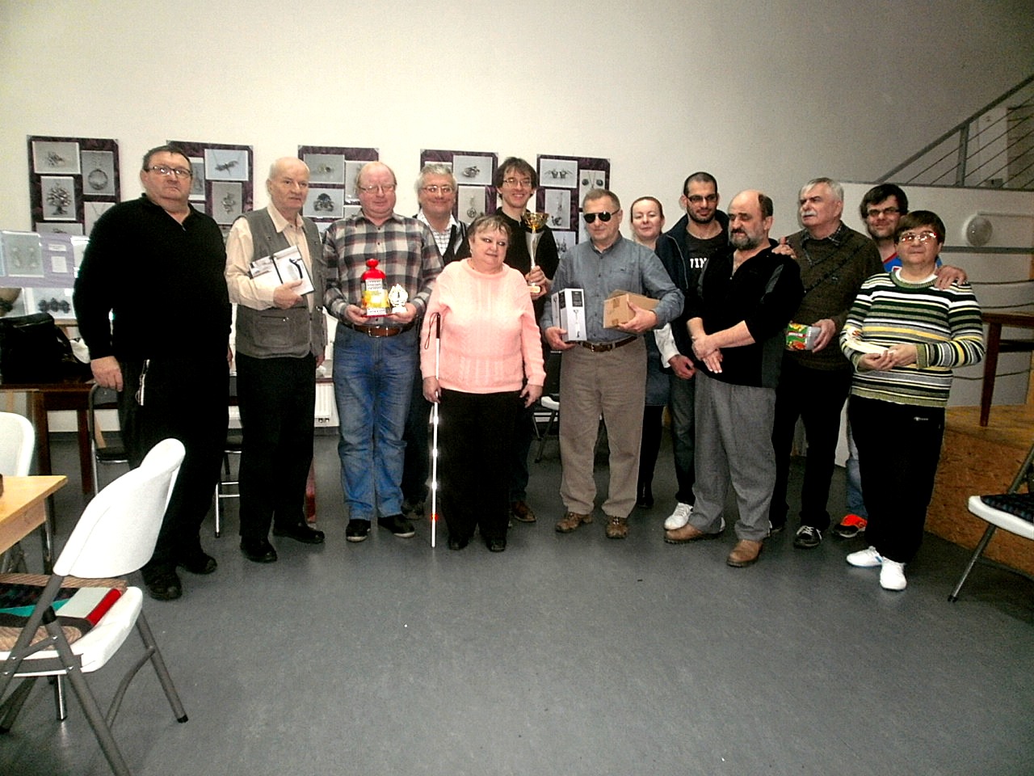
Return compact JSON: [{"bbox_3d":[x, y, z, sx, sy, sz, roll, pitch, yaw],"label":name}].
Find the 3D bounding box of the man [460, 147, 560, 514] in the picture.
[{"bbox_3d":[-0.058,-0.240,3.954,0.500,1.820,0.420,0,8,-5],"label":"man"}]

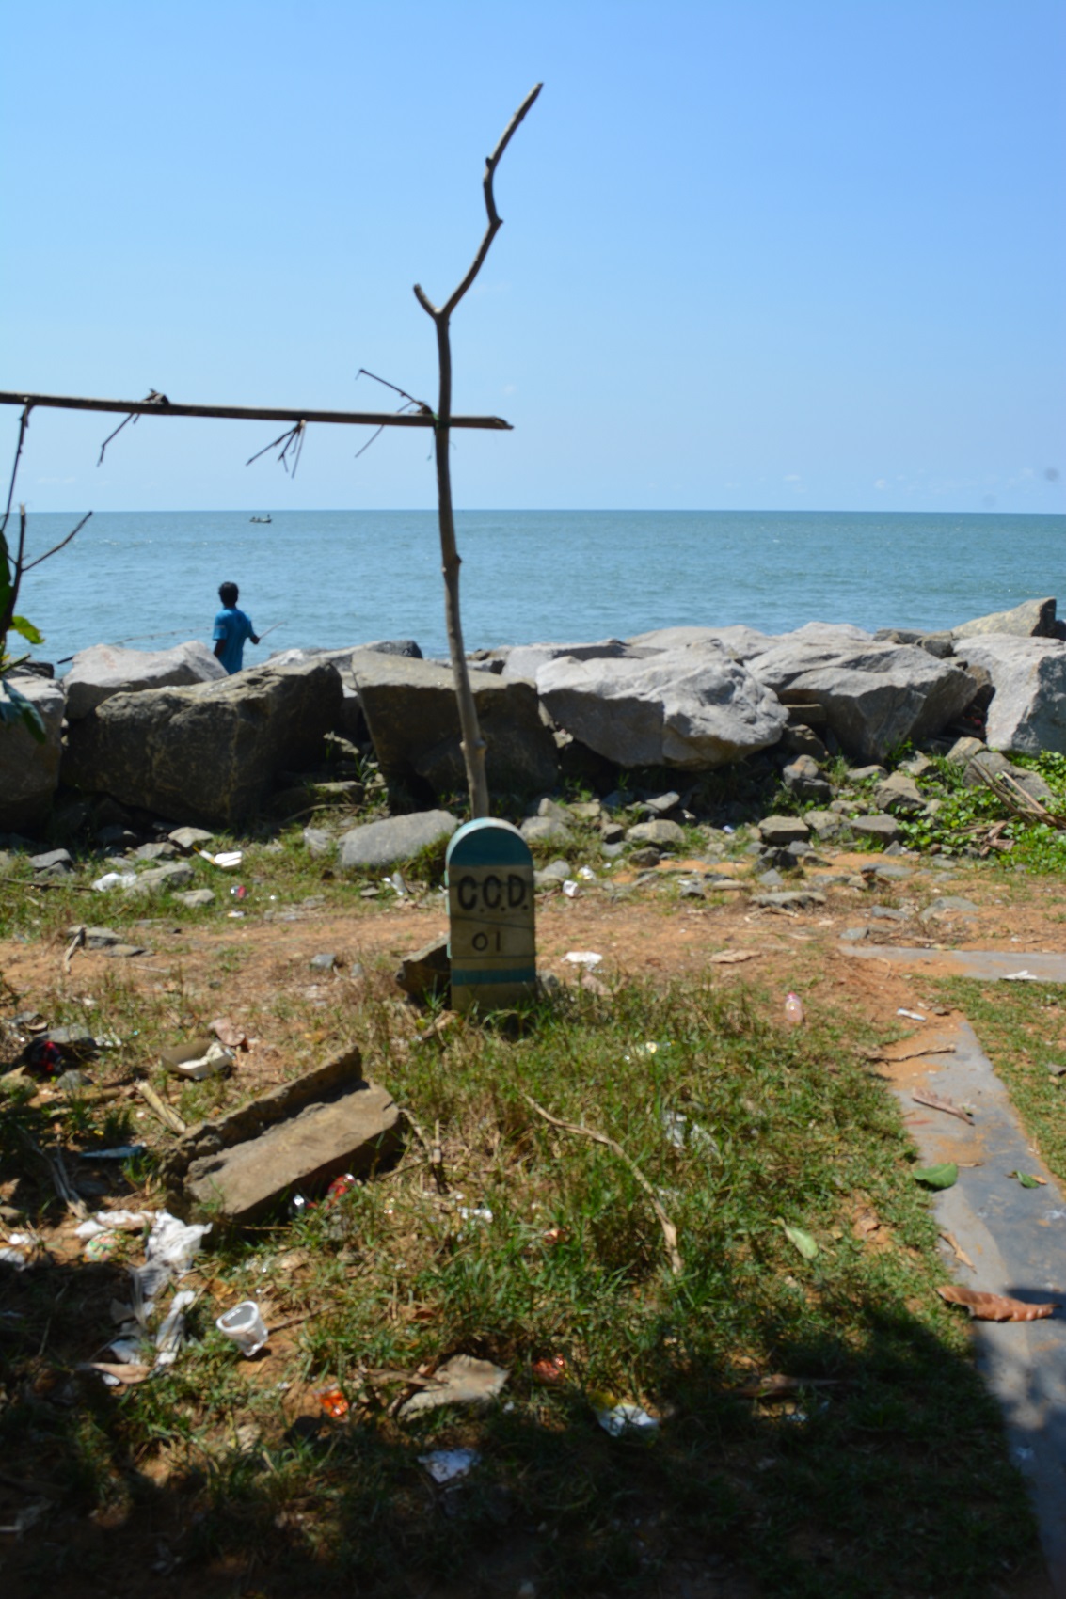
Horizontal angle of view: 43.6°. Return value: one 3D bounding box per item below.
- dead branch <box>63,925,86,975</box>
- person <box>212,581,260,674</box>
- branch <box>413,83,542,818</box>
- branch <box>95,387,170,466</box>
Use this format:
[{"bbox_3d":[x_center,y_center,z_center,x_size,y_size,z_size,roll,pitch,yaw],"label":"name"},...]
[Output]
[{"bbox_3d":[-1.616,0.531,4.715,0.050,0.100,0.330,-1,12,-5],"label":"dead branch"},{"bbox_3d":[-2.603,-1.111,11.834,0.450,1.620,0.360,-1,12,-3],"label":"person"},{"bbox_3d":[-0.166,-0.741,4.244,0.400,2.820,0.240,0,12,0],"label":"branch"},{"bbox_3d":[-1.131,-1.056,3.779,0.200,0.220,0.140,0,12,0],"label":"branch"}]

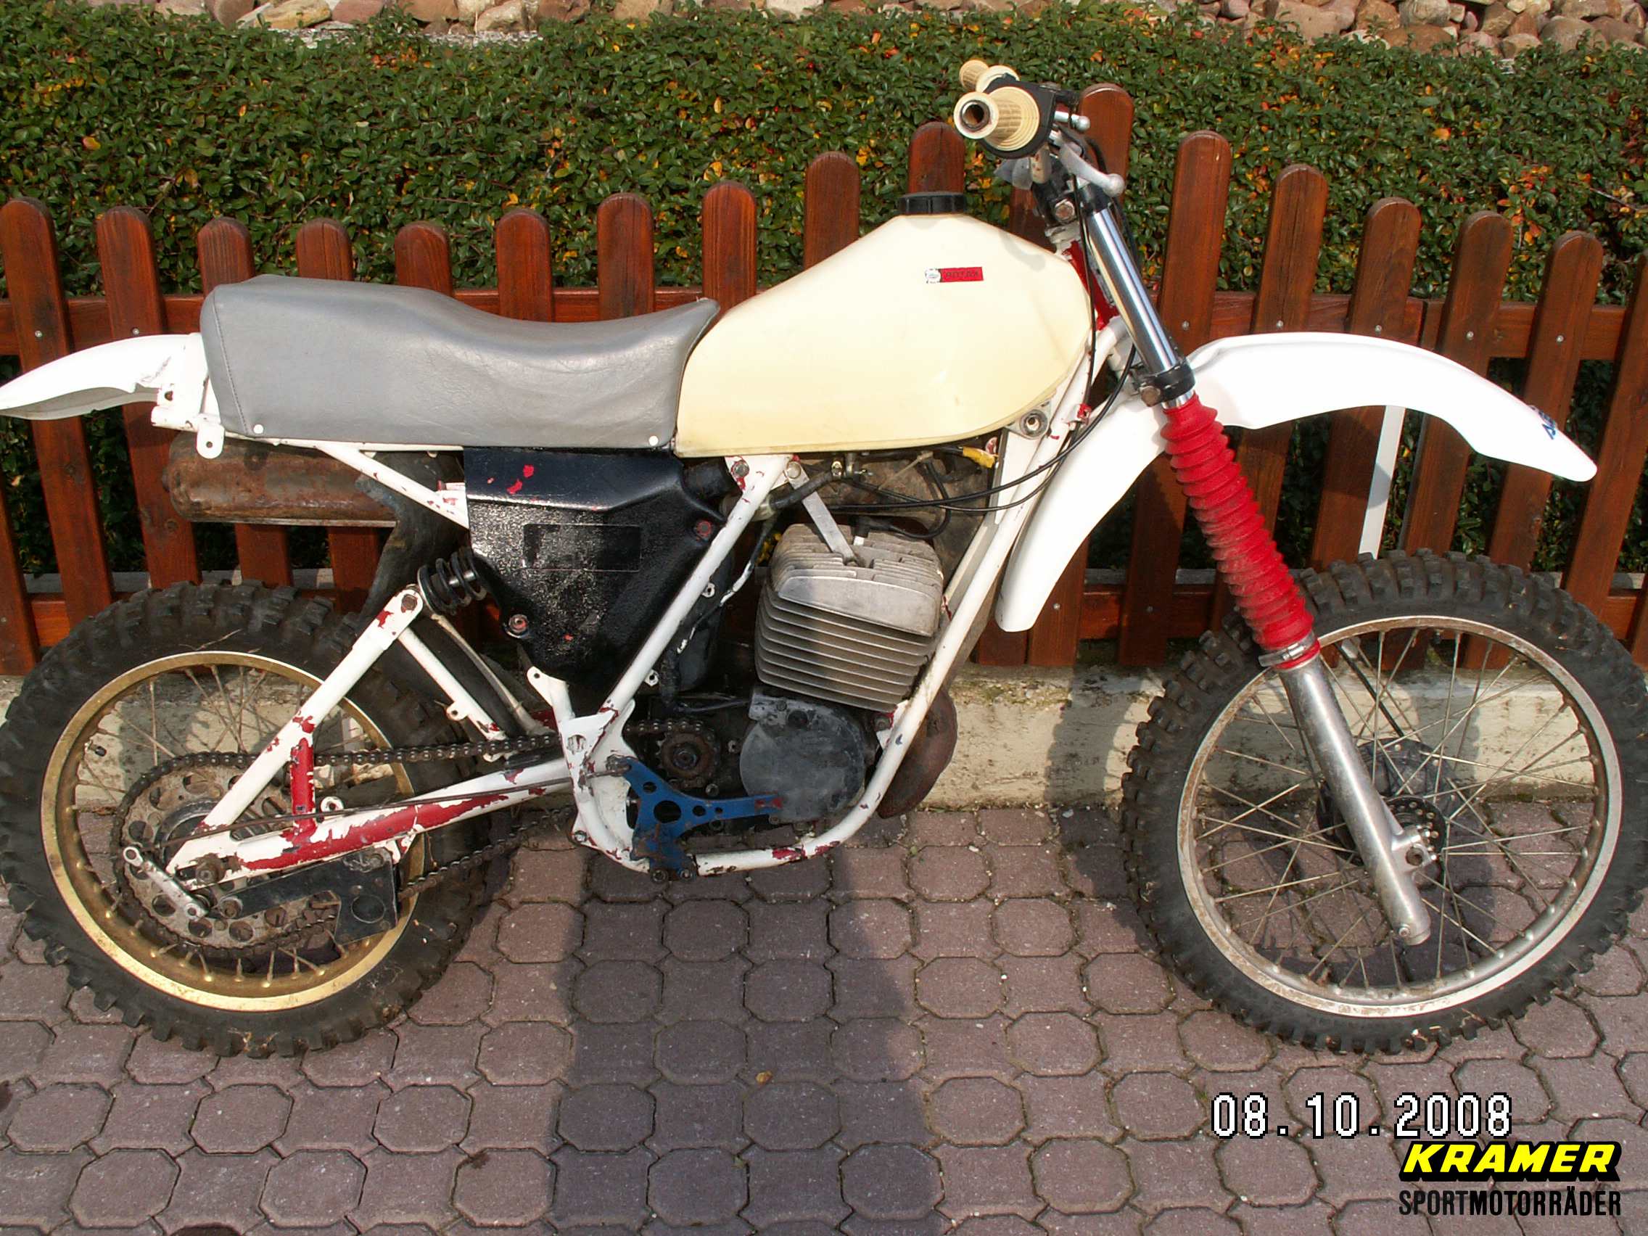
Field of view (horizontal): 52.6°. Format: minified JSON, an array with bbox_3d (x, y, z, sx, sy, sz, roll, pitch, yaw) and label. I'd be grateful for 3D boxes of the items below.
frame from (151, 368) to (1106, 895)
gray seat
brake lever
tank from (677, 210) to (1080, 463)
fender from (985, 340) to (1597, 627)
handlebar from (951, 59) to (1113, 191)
[{"bbox_3d":[-0.232,-0.024,2.006,1.110,0.650,0.260,0,17,-1],"label":"frame"},{"bbox_3d":[-0.407,-0.298,1.917,0.570,0.180,0.220,0,17,-1],"label":"gray seat"},{"bbox_3d":[0.245,-0.431,1.582,0.060,0.065,0.180,1,17,4],"label":"brake lever"},{"bbox_3d":[0.066,-0.332,1.917,0.475,0.265,0.290,0,17,-1],"label":"tank"},{"bbox_3d":[0.561,-0.165,1.981,0.725,0.342,0.150,0,17,1],"label":"fender"},{"bbox_3d":[0.208,-0.549,1.853,0.150,0.132,0.820,1,17,4],"label":"handlebar"}]

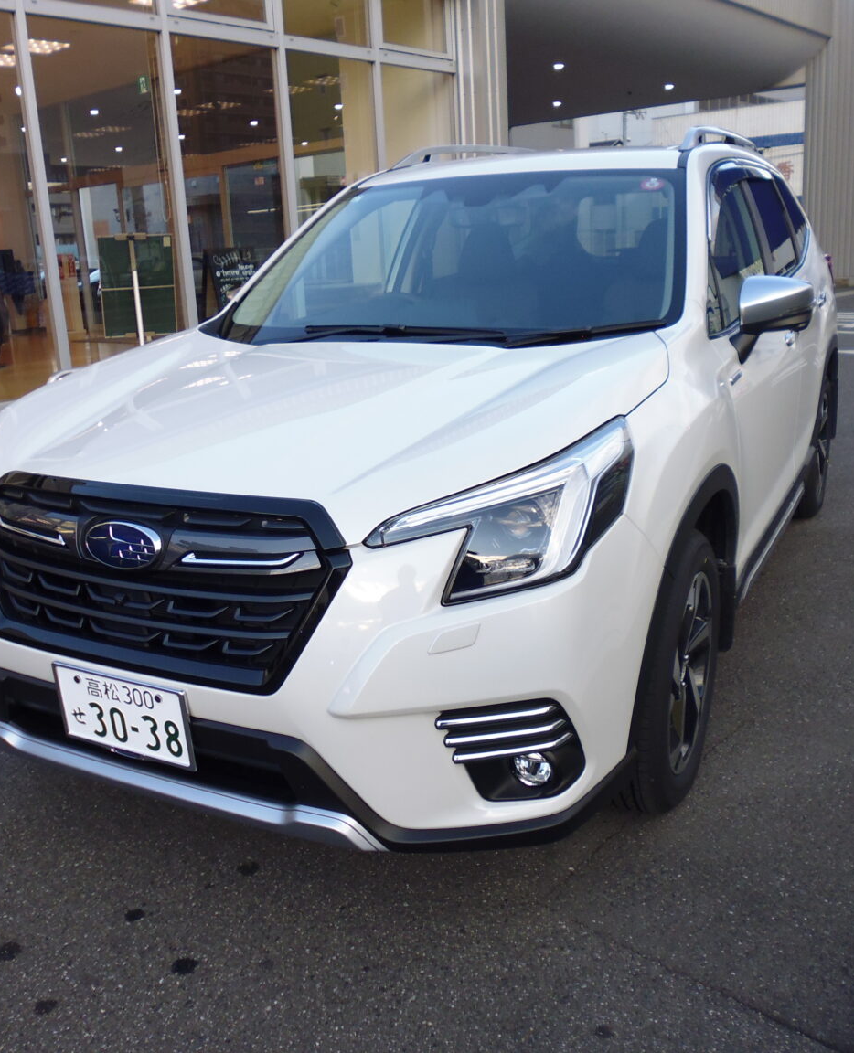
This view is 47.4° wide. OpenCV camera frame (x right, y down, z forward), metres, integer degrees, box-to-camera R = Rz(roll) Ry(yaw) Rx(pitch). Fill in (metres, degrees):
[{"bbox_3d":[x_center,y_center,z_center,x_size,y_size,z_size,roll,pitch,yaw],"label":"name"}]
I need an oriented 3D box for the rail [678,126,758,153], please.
[{"bbox_3d":[1.181,-1.472,3.782,0.070,0.105,1.630,6,19,27],"label":"rail"}]

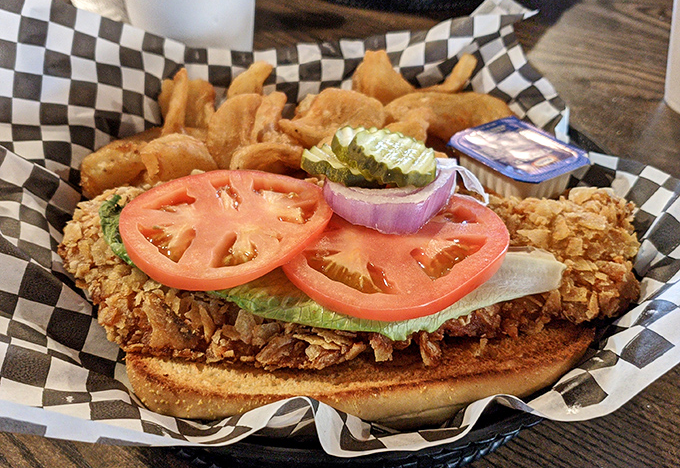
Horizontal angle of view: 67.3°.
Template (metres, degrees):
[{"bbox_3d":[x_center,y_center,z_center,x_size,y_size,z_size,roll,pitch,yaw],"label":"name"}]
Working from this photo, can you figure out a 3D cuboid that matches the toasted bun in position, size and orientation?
[{"bbox_3d":[0.011,0.045,0.216,0.182,0.029,0.066,-2,37,-3],"label":"toasted bun"}]

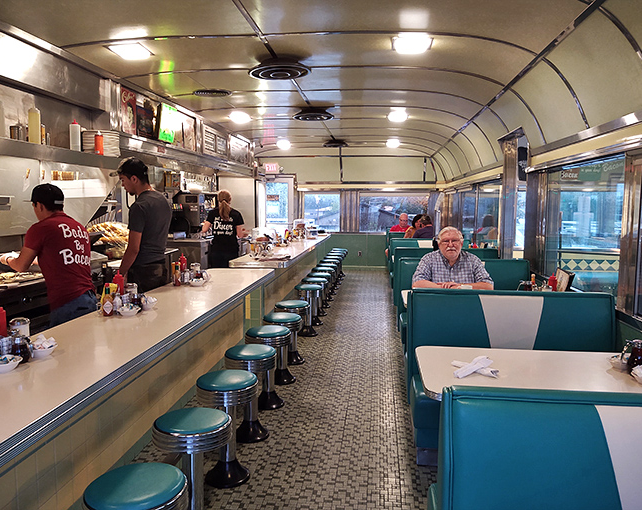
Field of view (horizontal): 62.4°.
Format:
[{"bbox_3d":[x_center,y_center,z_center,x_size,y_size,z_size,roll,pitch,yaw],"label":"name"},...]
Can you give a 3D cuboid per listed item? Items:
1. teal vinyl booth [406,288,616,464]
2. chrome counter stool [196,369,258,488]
[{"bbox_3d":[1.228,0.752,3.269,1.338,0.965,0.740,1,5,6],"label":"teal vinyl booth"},{"bbox_3d":[-0.521,0.962,2.967,0.339,0.583,0.339,1,5,6],"label":"chrome counter stool"}]

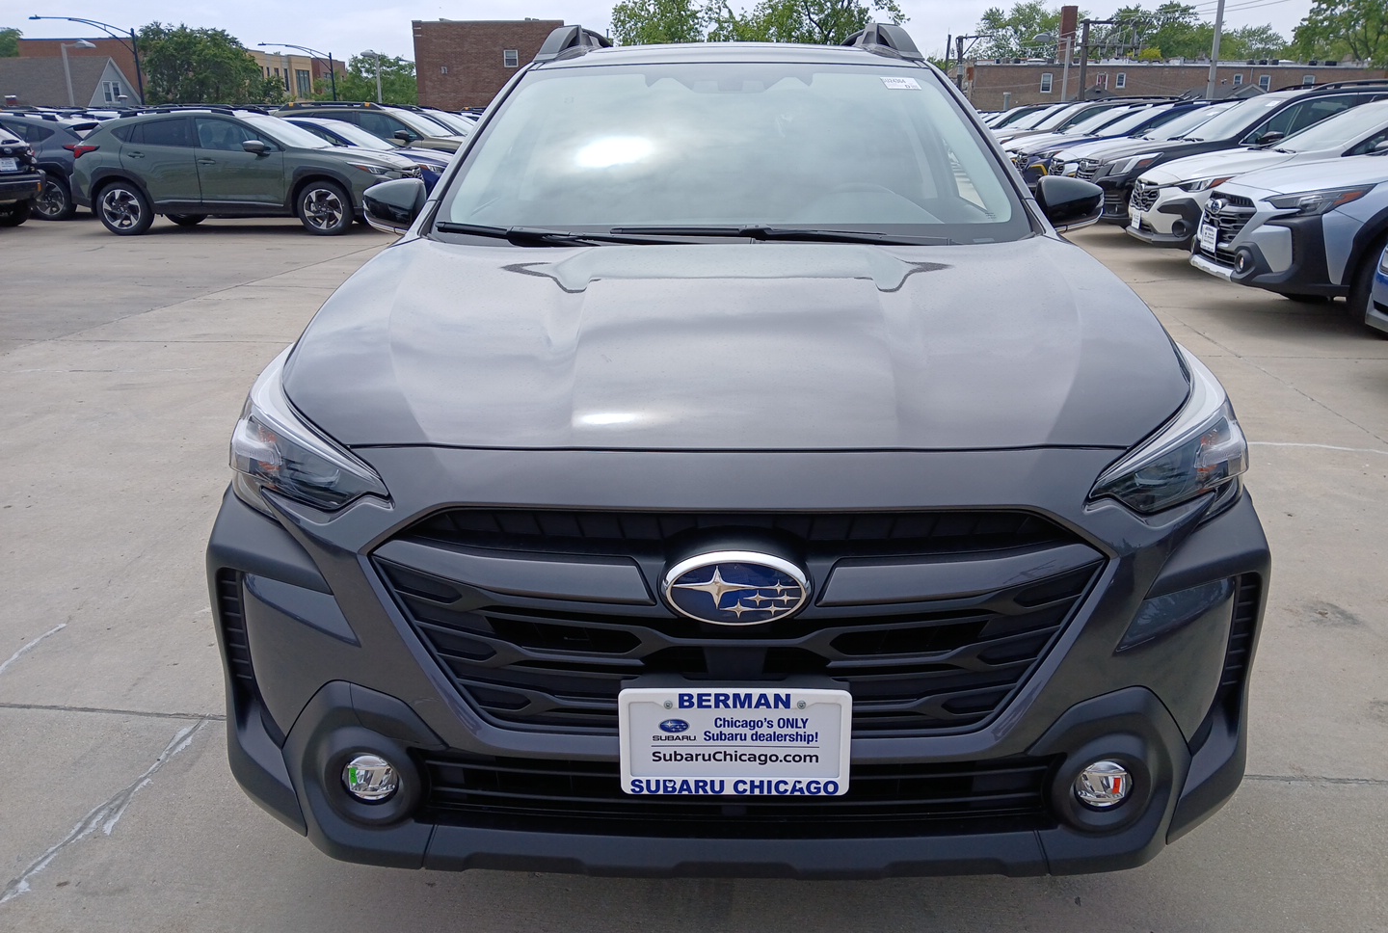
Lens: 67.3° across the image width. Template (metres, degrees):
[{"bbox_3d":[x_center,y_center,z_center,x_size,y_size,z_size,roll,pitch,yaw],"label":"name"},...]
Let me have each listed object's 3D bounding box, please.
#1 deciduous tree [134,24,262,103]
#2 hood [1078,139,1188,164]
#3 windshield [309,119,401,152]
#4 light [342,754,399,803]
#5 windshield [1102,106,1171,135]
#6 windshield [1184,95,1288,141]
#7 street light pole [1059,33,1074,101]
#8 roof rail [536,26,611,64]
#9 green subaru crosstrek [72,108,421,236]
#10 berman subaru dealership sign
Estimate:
[{"bbox_3d":[-38.223,-29.953,81.344,8.900,8.510,8.600,0,18,1],"label":"deciduous tree"},{"bbox_3d":[5.166,-3.623,11.950,1.120,0.240,1.500,2,18,7],"label":"hood"},{"bbox_3d":[-5.411,-5.307,16.700,0.800,0.520,1.400,1,18,3],"label":"windshield"},{"bbox_3d":[-0.501,0.484,1.628,0.086,0.086,0.055,0,18,1],"label":"light"},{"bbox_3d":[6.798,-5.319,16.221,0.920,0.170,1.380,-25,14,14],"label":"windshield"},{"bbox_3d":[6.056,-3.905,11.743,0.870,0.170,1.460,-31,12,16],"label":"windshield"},{"bbox_3d":[18.695,-18.925,52.829,0.190,5.260,0.190,0,18,1],"label":"street light pole"},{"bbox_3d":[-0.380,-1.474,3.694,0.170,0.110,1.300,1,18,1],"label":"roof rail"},{"bbox_3d":[-5.929,-3.985,13.995,4.480,1.600,1.800,1,18,5],"label":"green subaru crosstrek"},{"bbox_3d":[0.056,0.371,1.408,0.312,0.160,0.020,0,18,2],"label":"berman subaru dealership sign"}]

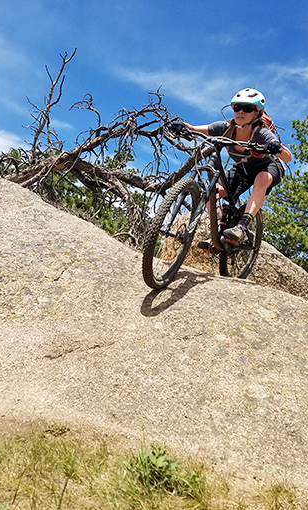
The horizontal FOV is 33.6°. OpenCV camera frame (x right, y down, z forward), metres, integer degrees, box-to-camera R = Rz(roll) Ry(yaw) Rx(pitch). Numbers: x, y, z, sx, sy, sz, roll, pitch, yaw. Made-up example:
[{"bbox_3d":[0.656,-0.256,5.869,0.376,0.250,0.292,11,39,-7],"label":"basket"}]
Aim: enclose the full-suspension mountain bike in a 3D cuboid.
[{"bbox_3d":[0.455,-0.276,3.596,0.740,1.070,1.820,15,6,31],"label":"full-suspension mountain bike"}]

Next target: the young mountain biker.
[{"bbox_3d":[0.618,-0.573,3.670,0.770,1.120,0.800,11,2,31],"label":"young mountain biker"}]

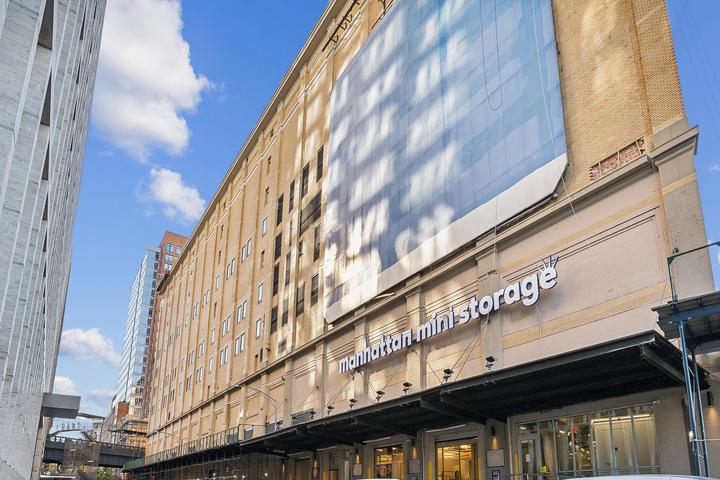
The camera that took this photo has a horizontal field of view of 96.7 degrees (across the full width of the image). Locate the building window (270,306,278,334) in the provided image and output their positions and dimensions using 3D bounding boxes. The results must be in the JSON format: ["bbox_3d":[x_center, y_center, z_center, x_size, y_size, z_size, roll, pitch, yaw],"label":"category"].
[{"bbox_3d":[-7.111,6.756,26.714,0.200,2.213,0.985,10,-14,-40],"label":"building window"}]

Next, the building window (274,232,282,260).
[{"bbox_3d":[-7.106,0.629,28.001,0.200,2.186,0.995,10,-14,-40],"label":"building window"}]

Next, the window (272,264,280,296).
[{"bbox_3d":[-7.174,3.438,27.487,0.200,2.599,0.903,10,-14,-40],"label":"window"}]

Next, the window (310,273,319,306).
[{"bbox_3d":[-3.186,3.608,22.852,0.200,2.139,0.884,10,-14,-40],"label":"window"}]

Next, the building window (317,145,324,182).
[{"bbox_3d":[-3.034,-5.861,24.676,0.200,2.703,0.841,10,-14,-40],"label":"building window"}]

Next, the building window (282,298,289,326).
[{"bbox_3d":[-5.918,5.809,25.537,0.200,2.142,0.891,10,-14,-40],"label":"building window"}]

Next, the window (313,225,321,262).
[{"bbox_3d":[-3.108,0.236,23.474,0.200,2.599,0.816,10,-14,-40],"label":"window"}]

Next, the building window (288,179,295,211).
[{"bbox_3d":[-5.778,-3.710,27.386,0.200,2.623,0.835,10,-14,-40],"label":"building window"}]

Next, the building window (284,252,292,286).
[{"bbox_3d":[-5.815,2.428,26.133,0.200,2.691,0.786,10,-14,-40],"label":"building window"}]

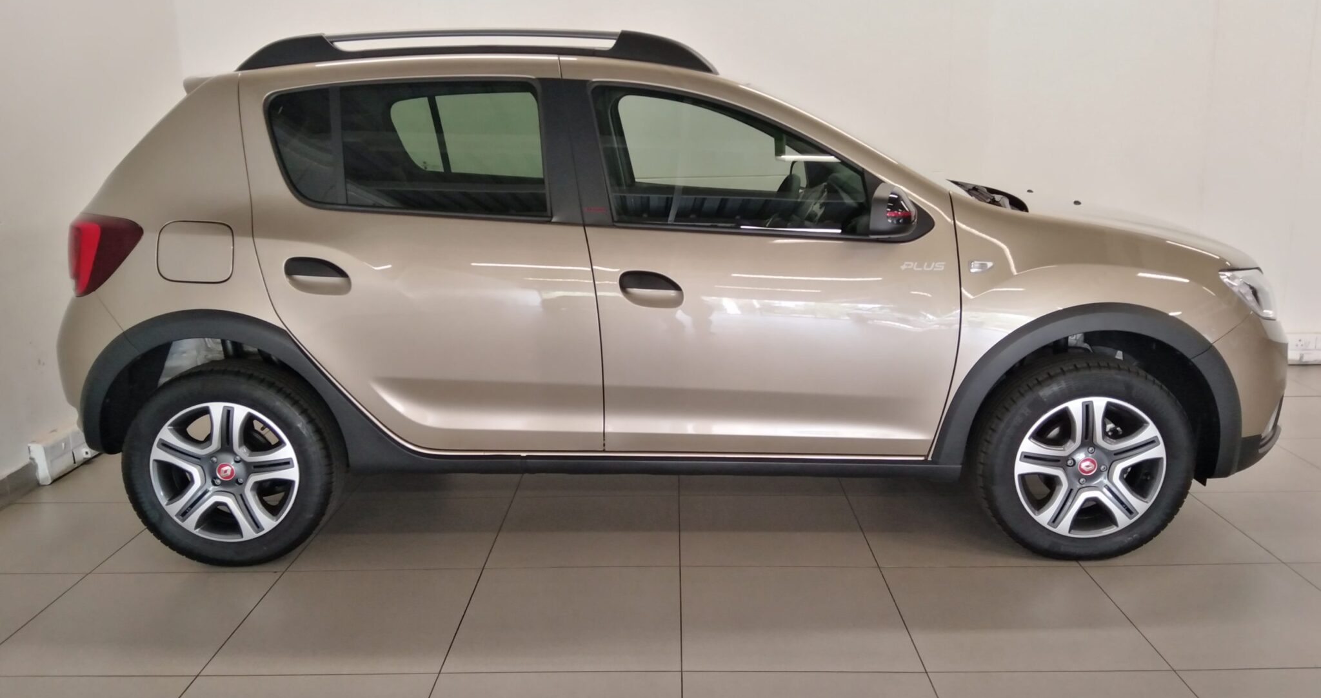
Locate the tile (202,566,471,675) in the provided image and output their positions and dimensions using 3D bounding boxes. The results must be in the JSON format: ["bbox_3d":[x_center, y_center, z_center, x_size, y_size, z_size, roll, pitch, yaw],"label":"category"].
[{"bbox_3d":[-0.848,0.747,2.747,0.600,0.010,0.580,-1,14,1],"label":"tile"}]

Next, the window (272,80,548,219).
[{"bbox_3d":[-0.725,-0.570,2.849,0.806,0.404,0.050,-1,-6,1],"label":"window"}]

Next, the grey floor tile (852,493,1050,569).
[{"bbox_3d":[0.971,0.593,3.269,0.600,0.010,0.580,-1,14,1],"label":"grey floor tile"}]

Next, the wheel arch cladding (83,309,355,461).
[{"bbox_3d":[-1.295,0.096,2.914,0.799,0.451,0.130,-1,14,1],"label":"wheel arch cladding"}]

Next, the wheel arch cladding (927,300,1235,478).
[{"bbox_3d":[1.254,0.113,2.903,0.905,0.530,0.130,-1,14,1],"label":"wheel arch cladding"}]

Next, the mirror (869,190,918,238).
[{"bbox_3d":[0.634,-0.379,2.718,0.125,0.140,0.190,-1,14,1],"label":"mirror"}]

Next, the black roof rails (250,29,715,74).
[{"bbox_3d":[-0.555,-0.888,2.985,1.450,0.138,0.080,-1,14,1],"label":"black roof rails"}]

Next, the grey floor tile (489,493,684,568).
[{"bbox_3d":[-0.237,0.605,3.289,0.600,0.010,0.580,-1,14,1],"label":"grey floor tile"}]

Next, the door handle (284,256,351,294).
[{"bbox_3d":[-0.978,-0.210,2.829,0.187,0.110,0.045,-1,14,1],"label":"door handle"}]

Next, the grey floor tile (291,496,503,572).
[{"bbox_3d":[-0.841,0.612,3.298,0.600,0.010,0.580,-1,14,1],"label":"grey floor tile"}]

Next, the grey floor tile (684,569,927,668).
[{"bbox_3d":[0.360,0.735,2.728,0.600,0.010,0.580,-1,14,1],"label":"grey floor tile"}]

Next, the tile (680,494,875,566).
[{"bbox_3d":[0.367,0.599,3.279,0.600,0.010,0.580,-1,14,1],"label":"tile"}]

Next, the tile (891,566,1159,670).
[{"bbox_3d":[0.957,0.723,2.700,0.600,0.010,0.575,-1,14,1],"label":"tile"}]

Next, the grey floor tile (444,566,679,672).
[{"bbox_3d":[-0.242,0.736,2.720,0.600,0.010,0.575,-1,14,1],"label":"grey floor tile"}]

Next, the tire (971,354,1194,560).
[{"bbox_3d":[1.266,0.314,3.019,0.630,0.625,0.210,-1,14,1],"label":"tire"}]

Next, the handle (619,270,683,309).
[{"bbox_3d":[-0.028,-0.171,2.810,0.181,0.109,0.045,-1,14,1],"label":"handle"}]

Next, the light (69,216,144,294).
[{"bbox_3d":[-1.616,-0.282,2.939,0.288,0.247,0.200,-1,14,1],"label":"light"}]

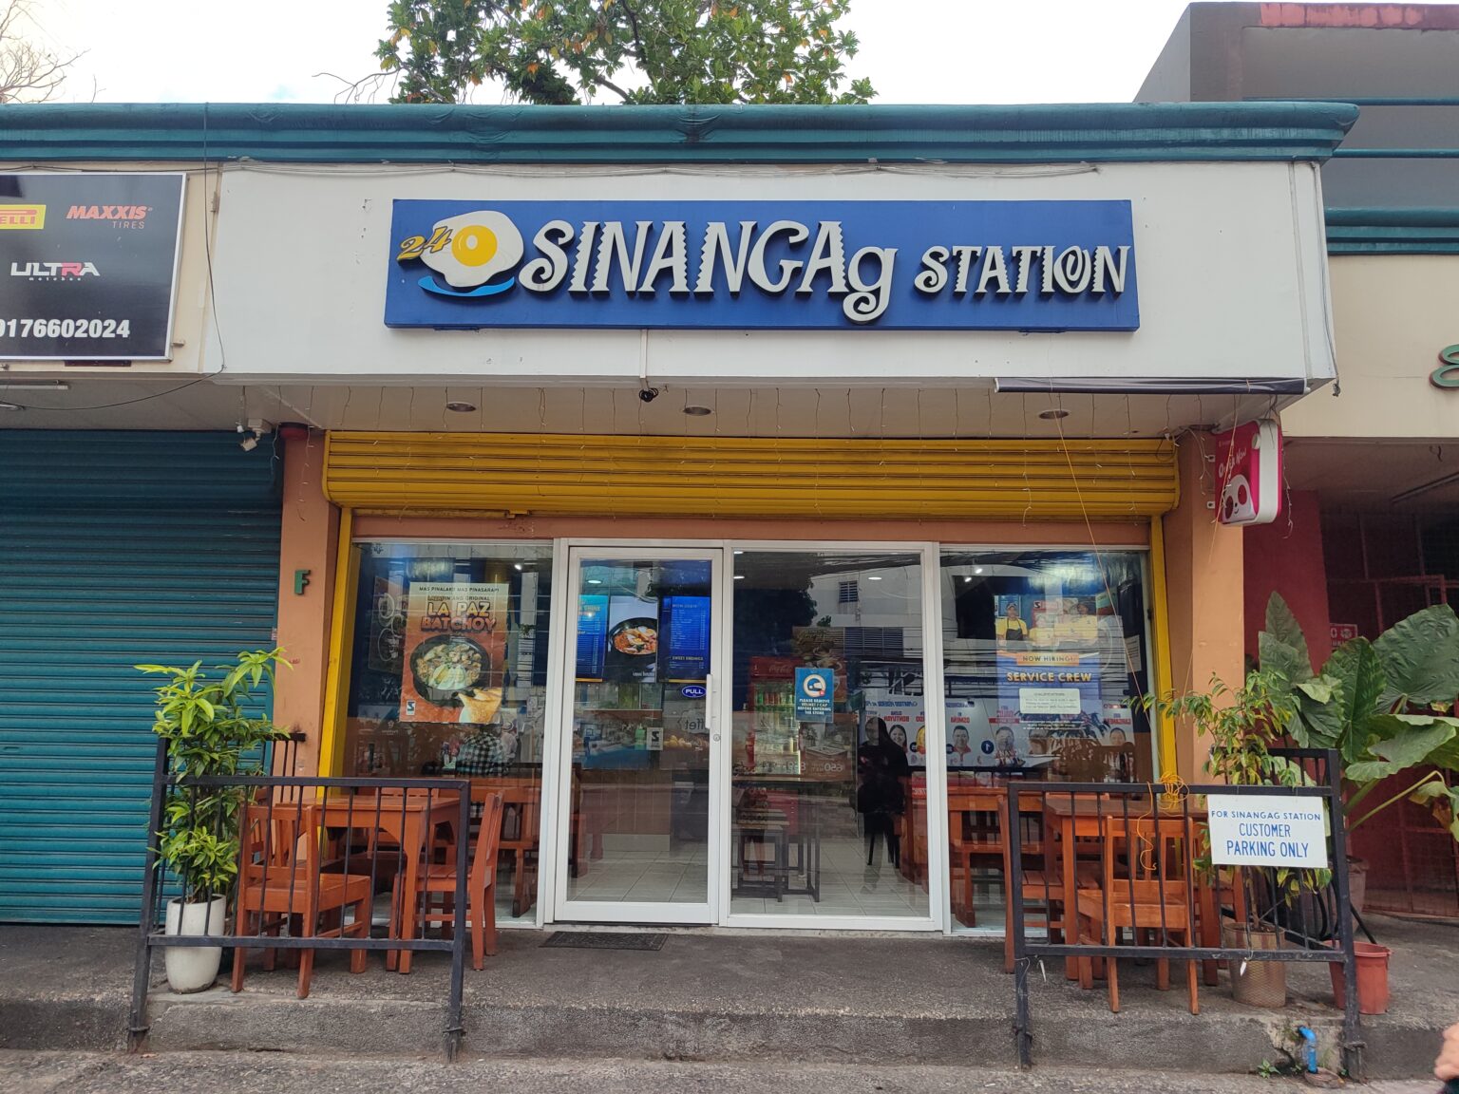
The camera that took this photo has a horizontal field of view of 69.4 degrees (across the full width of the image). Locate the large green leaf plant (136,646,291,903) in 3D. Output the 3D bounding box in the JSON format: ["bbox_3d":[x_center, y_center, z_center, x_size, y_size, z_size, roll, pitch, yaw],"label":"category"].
[{"bbox_3d":[-2.351,1.019,4.705,0.656,1.115,0.561,1,-10,1],"label":"large green leaf plant"}]

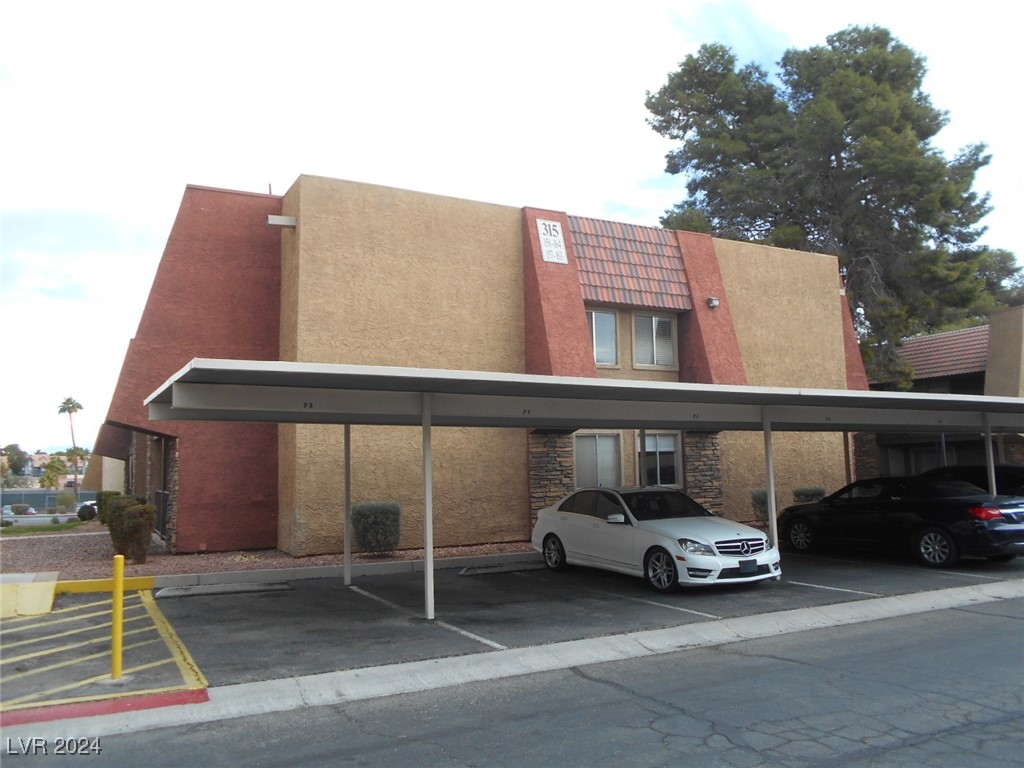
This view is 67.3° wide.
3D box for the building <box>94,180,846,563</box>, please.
[{"bbox_3d":[-2.427,1.031,26.780,20.400,7.150,21.600,2,-7,-27],"label":"building"}]

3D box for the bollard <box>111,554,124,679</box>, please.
[{"bbox_3d":[-3.484,2.052,6.828,0.100,1.060,0.100,2,-7,-27],"label":"bollard"}]

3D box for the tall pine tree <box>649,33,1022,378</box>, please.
[{"bbox_3d":[12.392,-4.606,29.714,13.800,18.400,12.900,2,-7,-27],"label":"tall pine tree"}]

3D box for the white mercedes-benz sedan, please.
[{"bbox_3d":[2.080,2.385,12.400,1.820,1.445,4.600,3,-7,-29],"label":"white mercedes-benz sedan"}]

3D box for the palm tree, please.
[{"bbox_3d":[-54.535,8.338,95.000,3.000,13.500,3.000,2,-7,-27],"label":"palm tree"}]

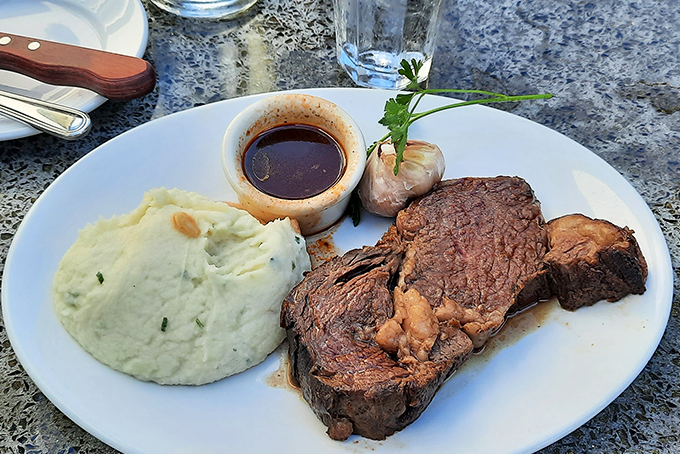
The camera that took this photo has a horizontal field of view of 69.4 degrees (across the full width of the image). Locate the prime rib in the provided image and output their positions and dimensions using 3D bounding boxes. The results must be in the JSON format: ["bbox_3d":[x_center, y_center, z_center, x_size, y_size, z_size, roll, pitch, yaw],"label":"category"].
[{"bbox_3d":[0.062,0.025,0.243,0.187,0.042,0.090,-22,58,-17],"label":"prime rib"}]

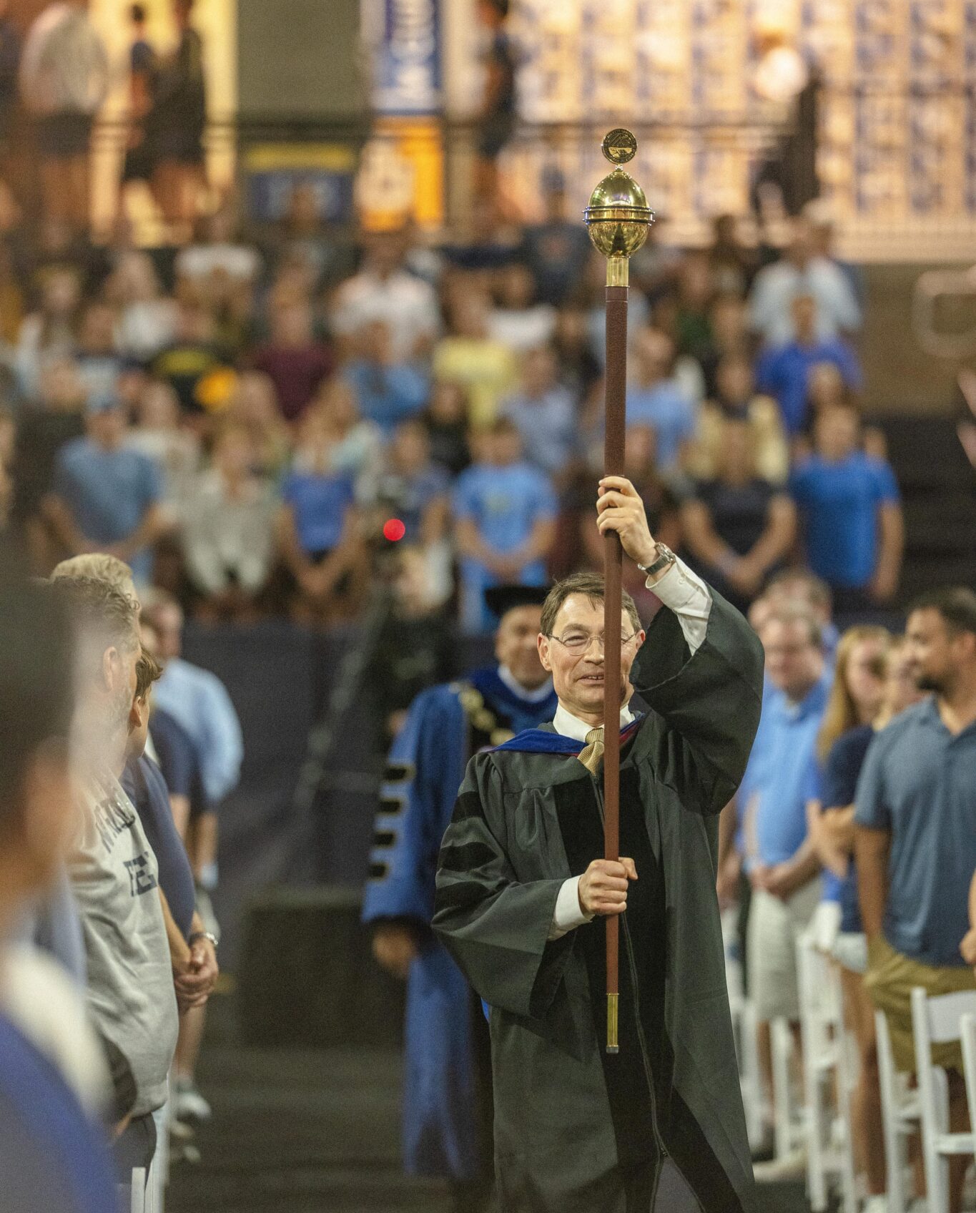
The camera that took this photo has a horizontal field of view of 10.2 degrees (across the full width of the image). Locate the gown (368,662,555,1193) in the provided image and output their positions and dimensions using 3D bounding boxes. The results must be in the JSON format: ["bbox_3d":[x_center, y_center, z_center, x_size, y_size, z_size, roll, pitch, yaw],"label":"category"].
[{"bbox_3d":[0.088,0.811,14.100,0.800,1.330,0.520,0,0,-1],"label":"gown"}]

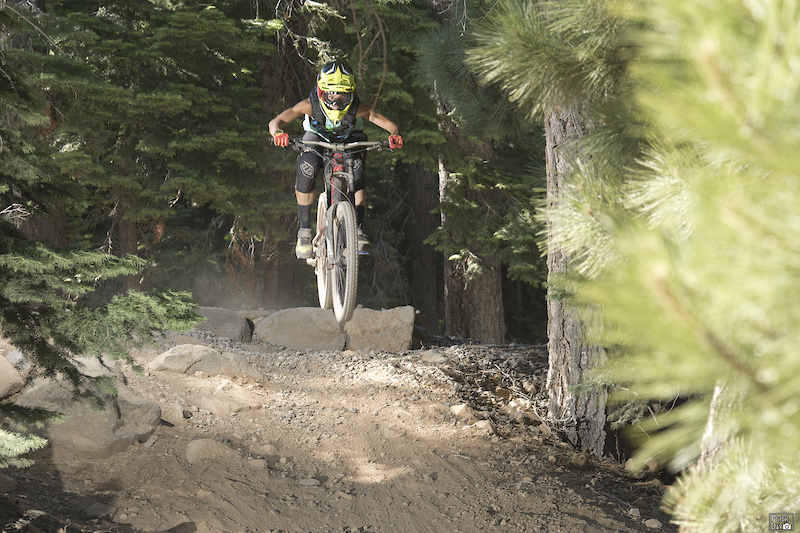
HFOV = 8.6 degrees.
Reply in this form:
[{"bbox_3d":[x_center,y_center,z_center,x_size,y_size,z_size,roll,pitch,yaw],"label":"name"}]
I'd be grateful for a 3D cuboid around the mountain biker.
[{"bbox_3d":[-0.381,-0.629,31.500,0.770,1.170,0.850,0,0,-6],"label":"mountain biker"}]

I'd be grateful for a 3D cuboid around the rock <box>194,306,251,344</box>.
[{"bbox_3d":[-1.128,0.371,33.800,0.400,0.240,0.380,0,0,0],"label":"rock"}]

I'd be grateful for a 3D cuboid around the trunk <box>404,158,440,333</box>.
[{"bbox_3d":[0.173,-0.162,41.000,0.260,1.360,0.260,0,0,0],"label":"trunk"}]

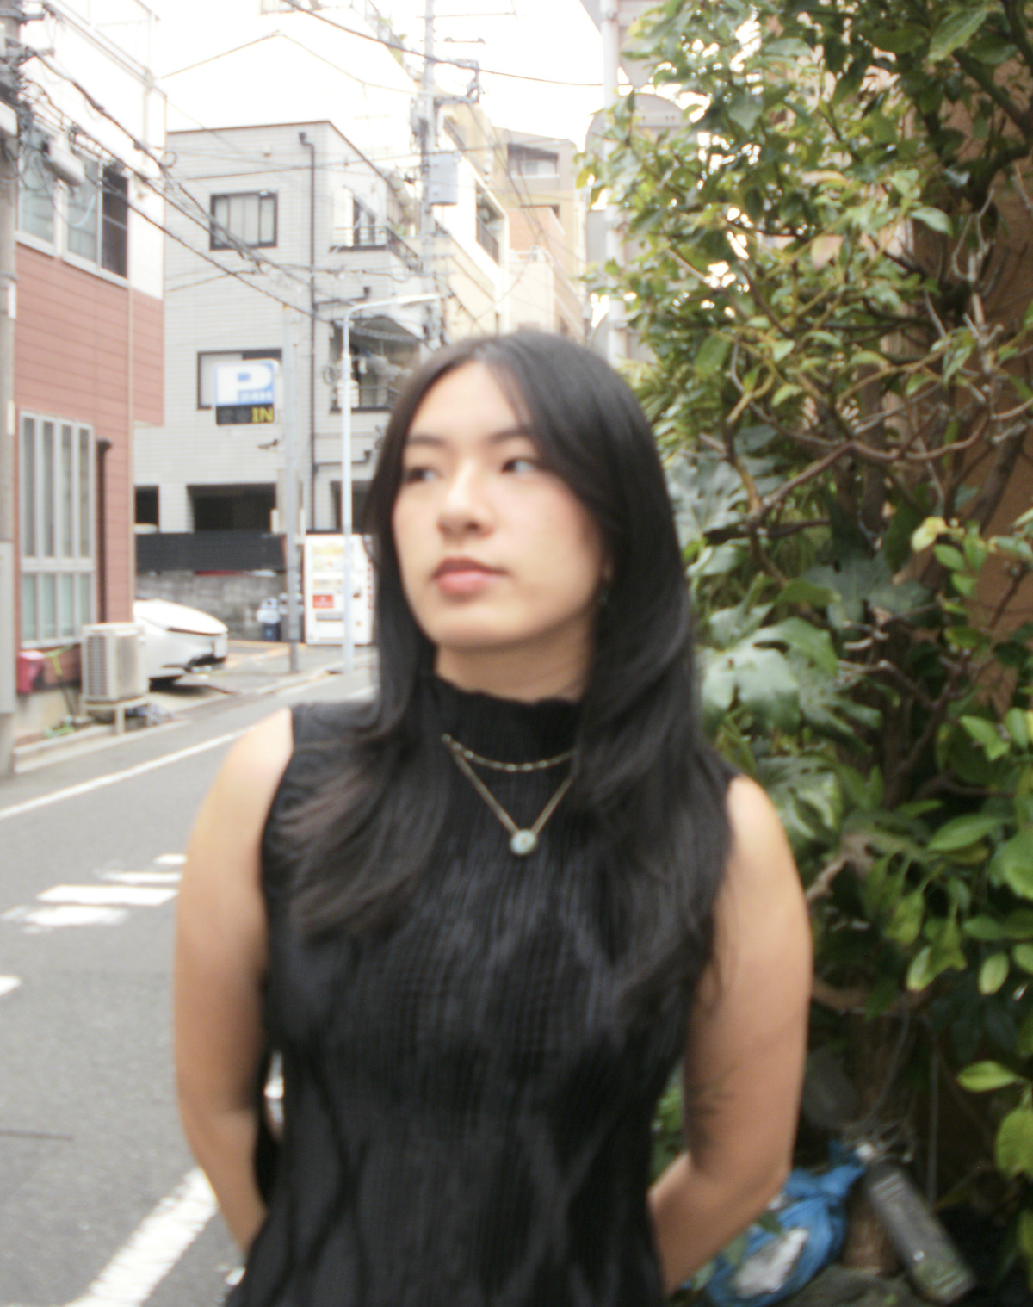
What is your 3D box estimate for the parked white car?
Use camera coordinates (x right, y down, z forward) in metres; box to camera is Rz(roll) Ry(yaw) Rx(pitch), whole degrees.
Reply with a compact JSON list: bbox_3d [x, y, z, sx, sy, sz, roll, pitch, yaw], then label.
[{"bbox_3d":[-5.336,-0.309,15.270,4.680,1.500,1.850,1,4,9],"label":"parked white car"}]

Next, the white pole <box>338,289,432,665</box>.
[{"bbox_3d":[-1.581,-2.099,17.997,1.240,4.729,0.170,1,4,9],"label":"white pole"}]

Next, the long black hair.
[{"bbox_3d":[-0.003,0.003,0.975,0.285,0.440,0.240,1,4,17],"label":"long black hair"}]

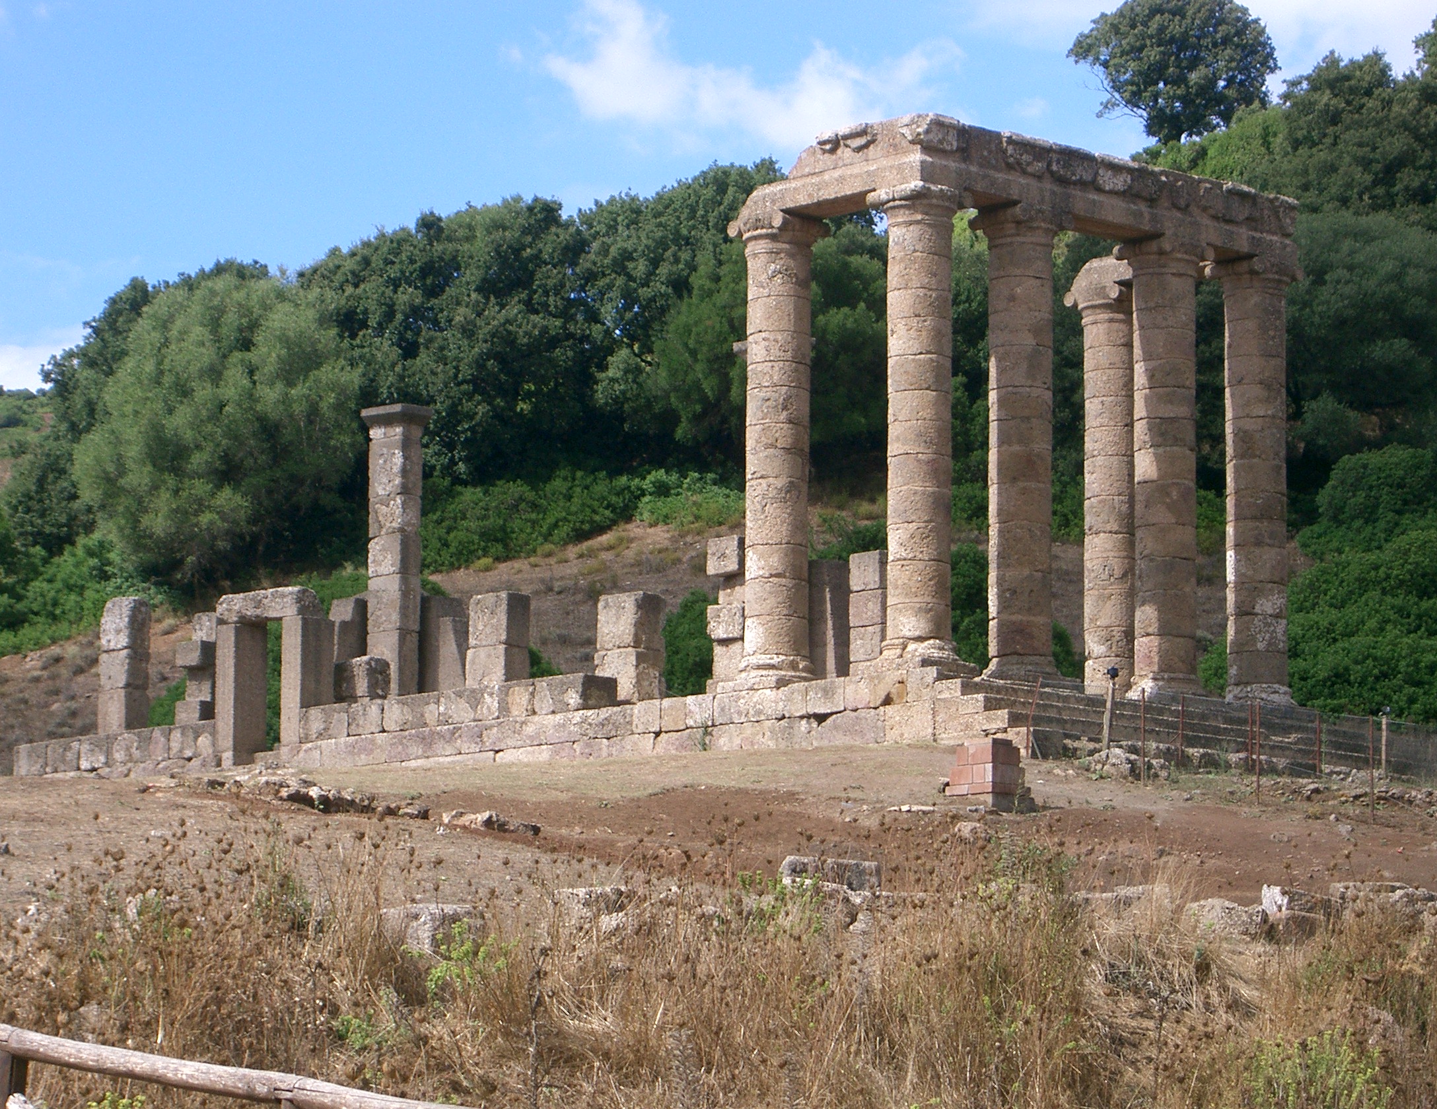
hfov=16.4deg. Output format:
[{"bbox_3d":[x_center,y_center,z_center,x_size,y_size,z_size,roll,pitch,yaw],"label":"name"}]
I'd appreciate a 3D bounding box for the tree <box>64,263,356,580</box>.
[{"bbox_3d":[-13.041,-3.230,130.000,7.300,8.000,7.100,0,-8,0],"label":"tree"}]

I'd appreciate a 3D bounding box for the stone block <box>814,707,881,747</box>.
[{"bbox_3d":[2.251,2.726,77.526,0.650,0.565,1.553,8,-12,-42],"label":"stone block"}]

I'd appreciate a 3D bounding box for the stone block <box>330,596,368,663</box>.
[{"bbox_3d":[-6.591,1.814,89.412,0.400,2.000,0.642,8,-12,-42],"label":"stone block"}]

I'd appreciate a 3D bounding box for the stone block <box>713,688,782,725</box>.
[{"bbox_3d":[0.641,2.396,77.574,0.547,0.425,1.512,8,-12,-43],"label":"stone block"}]

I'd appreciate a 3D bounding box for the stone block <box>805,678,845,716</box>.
[{"bbox_3d":[1.837,2.149,74.666,0.650,0.460,0.790,8,-11,-43],"label":"stone block"}]

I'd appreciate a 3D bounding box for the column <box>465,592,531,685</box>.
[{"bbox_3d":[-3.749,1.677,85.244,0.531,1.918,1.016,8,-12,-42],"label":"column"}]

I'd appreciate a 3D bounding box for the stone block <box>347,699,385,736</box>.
[{"bbox_3d":[-5.714,2.785,84.234,0.586,0.541,0.924,8,-12,-43],"label":"stone block"}]

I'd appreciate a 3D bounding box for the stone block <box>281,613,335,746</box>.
[{"bbox_3d":[-7.210,2.262,87.893,0.740,2.252,0.523,8,-12,-42],"label":"stone block"}]

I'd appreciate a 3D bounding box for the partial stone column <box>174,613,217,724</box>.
[{"bbox_3d":[-9.513,2.396,91.141,0.477,2.496,0.684,8,-12,-43],"label":"partial stone column"}]

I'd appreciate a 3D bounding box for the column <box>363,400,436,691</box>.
[{"bbox_3d":[-5.520,0.139,85.376,0.697,5.291,1.061,8,-12,-43],"label":"column"}]

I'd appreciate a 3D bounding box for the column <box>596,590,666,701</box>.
[{"bbox_3d":[-1.380,1.626,79.468,0.600,1.930,0.980,8,-11,-43],"label":"column"}]

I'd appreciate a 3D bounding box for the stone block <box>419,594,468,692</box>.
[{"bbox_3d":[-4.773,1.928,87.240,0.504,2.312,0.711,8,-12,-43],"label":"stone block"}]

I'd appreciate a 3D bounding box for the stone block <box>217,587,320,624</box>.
[{"bbox_3d":[-7.558,0.933,84.713,0.660,0.480,2.160,8,-11,-43],"label":"stone block"}]

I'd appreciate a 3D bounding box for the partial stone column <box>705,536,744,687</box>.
[{"bbox_3d":[0.344,1.017,80.783,0.700,2.507,0.831,8,-12,-42],"label":"partial stone column"}]

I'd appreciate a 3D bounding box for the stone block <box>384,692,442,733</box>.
[{"bbox_3d":[-4.965,2.737,85.376,0.720,0.595,1.466,8,-12,-42],"label":"stone block"}]

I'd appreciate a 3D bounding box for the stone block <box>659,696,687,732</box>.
[{"bbox_3d":[-0.462,2.502,77.001,0.620,0.500,0.580,8,-11,-43],"label":"stone block"}]

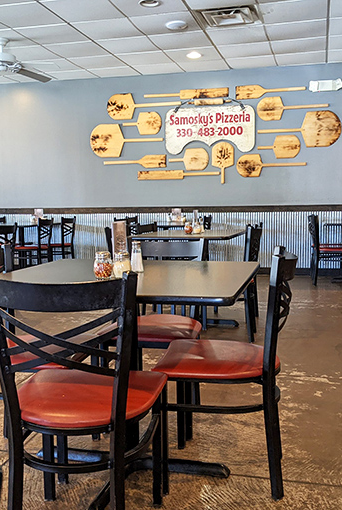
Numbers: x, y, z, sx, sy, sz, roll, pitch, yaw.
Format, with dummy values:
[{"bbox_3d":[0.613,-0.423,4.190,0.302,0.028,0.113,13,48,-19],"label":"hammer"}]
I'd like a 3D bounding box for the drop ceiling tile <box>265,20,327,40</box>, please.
[{"bbox_3d":[1.311,-2.317,5.471,0.603,0.020,0.603,1,7,14],"label":"drop ceiling tile"}]

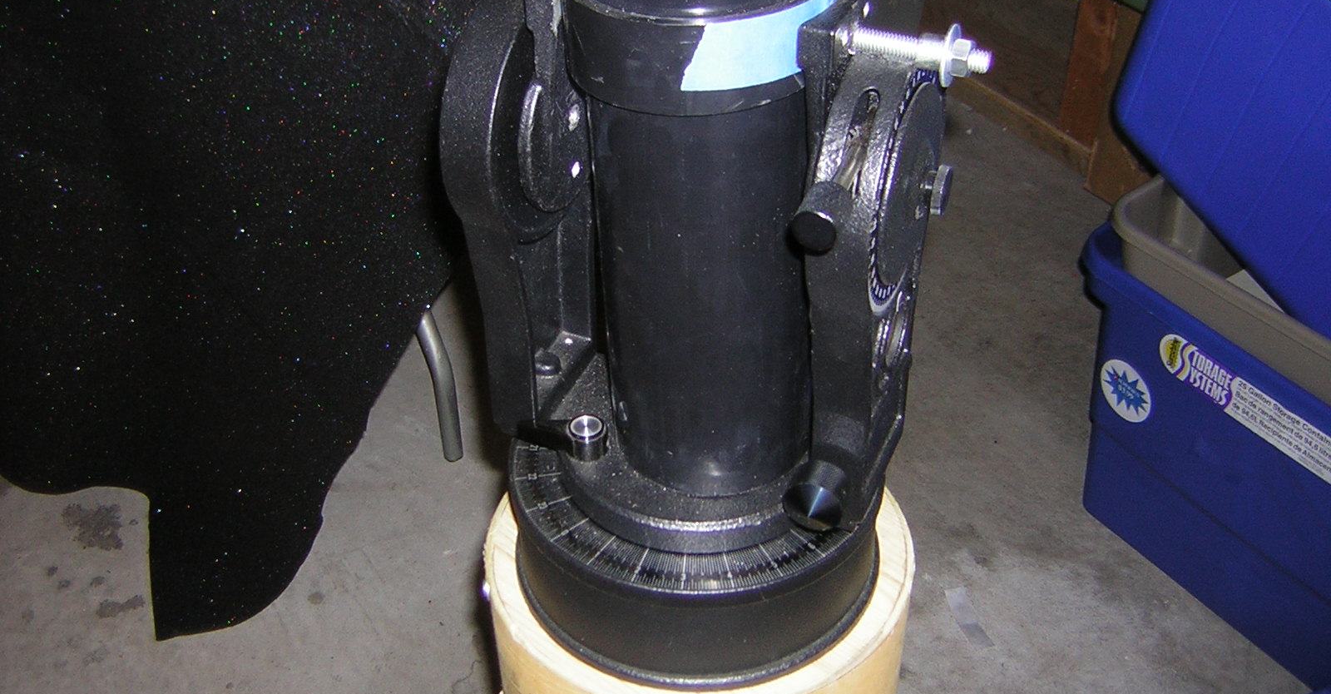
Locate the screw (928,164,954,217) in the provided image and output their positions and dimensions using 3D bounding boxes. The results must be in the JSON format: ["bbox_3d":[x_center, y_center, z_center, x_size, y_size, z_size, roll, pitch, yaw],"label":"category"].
[{"bbox_3d":[0.102,-0.059,0.522,0.007,0.018,0.018,12,40,17],"label":"screw"}]

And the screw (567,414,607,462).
[{"bbox_3d":[-0.035,0.042,0.622,0.018,0.015,0.018,-1,38,1],"label":"screw"}]

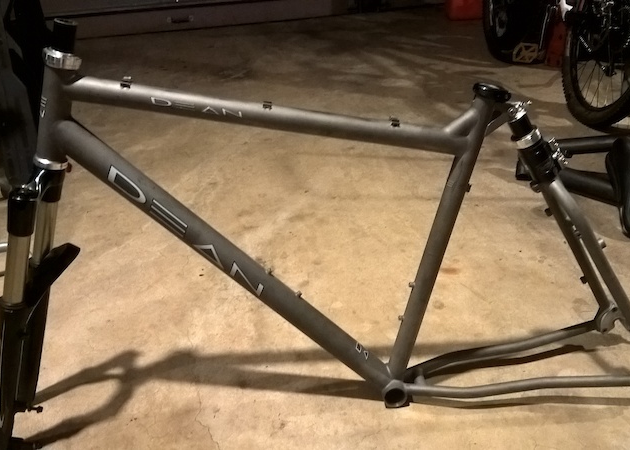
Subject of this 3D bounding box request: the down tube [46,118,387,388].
[{"bbox_3d":[-0.106,0.072,0.980,0.044,0.655,0.044,-44,22,15],"label":"down tube"}]

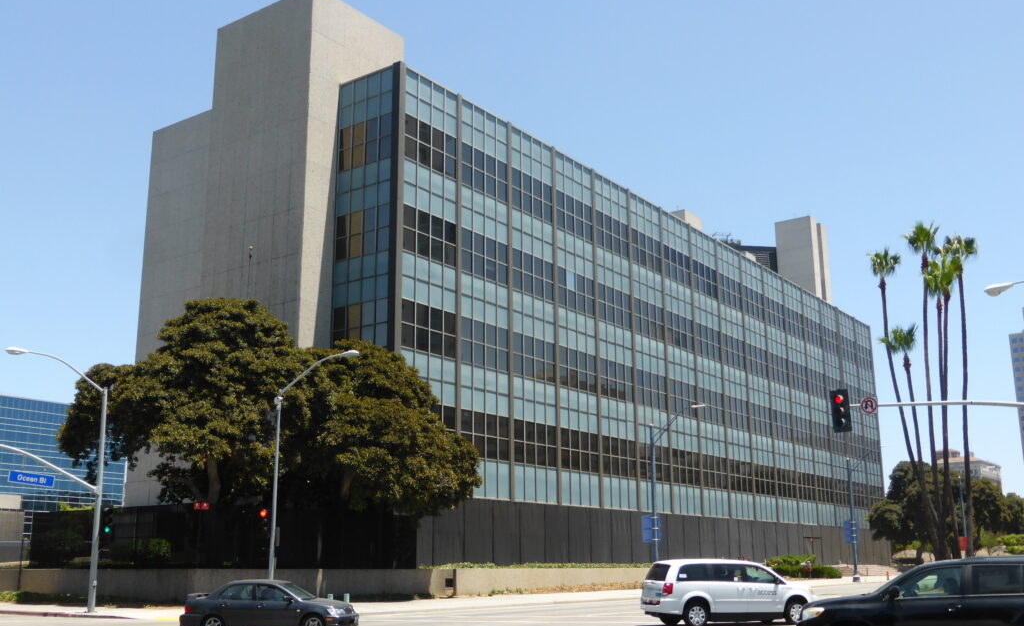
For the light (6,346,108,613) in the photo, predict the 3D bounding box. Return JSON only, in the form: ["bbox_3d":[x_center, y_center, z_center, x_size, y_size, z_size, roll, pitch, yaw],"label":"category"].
[{"bbox_3d":[-16.895,6.195,38.101,0.400,9.464,4.363,-10,-17,35],"label":"light"}]

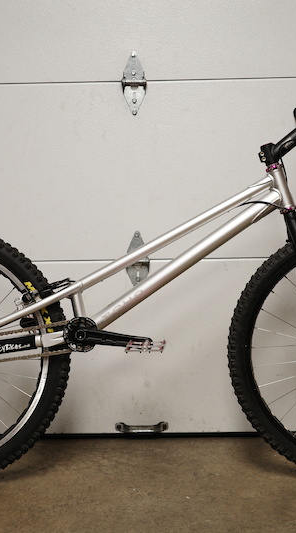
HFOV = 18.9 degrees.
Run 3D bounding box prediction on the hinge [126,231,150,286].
[{"bbox_3d":[-0.029,-0.011,2.665,0.071,0.187,0.030,-1,4,1],"label":"hinge"}]

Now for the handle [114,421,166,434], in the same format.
[{"bbox_3d":[-0.018,0.489,2.696,0.162,0.029,0.044,-1,4,1],"label":"handle"}]

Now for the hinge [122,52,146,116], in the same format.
[{"bbox_3d":[-0.040,-0.539,2.625,0.071,0.187,0.030,-1,4,1],"label":"hinge"}]

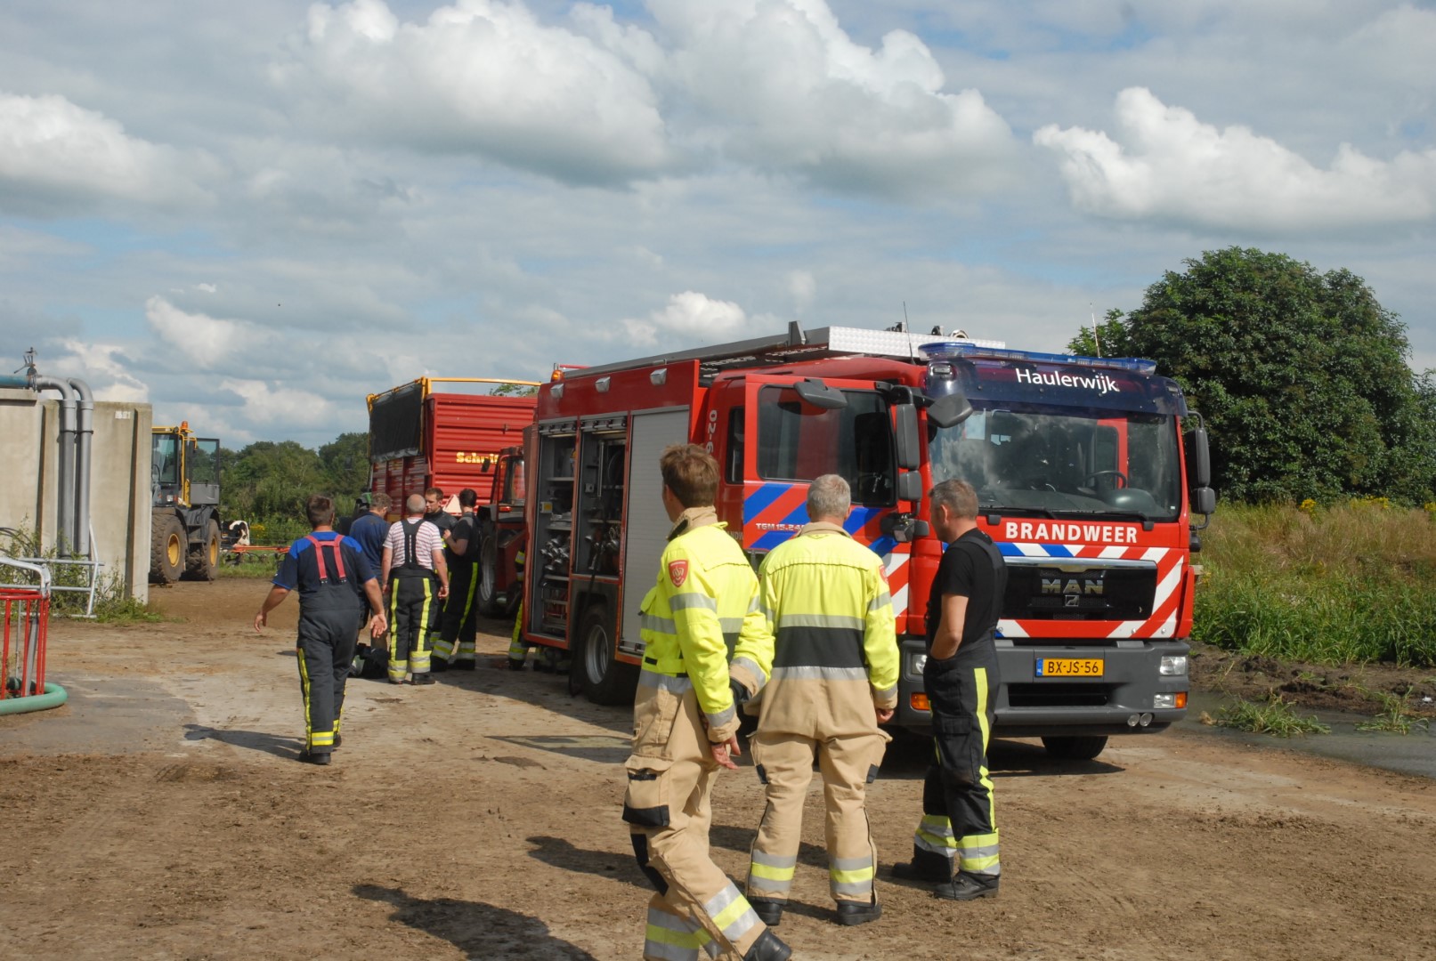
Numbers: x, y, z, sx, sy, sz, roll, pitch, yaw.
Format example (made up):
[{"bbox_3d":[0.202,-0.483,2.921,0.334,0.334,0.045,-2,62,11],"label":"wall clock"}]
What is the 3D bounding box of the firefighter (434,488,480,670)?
[{"bbox_3d":[-2.598,0.977,17.100,0.400,1.800,0.500,0,-1,30],"label":"firefighter"}]

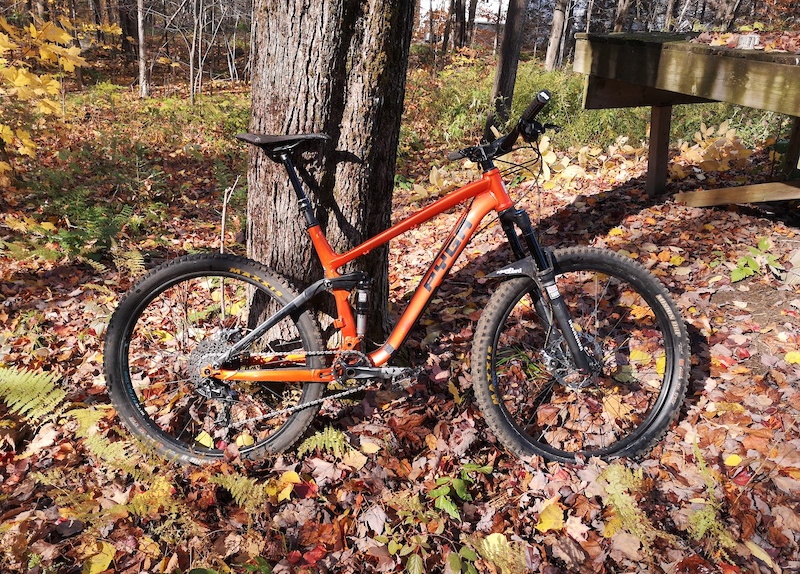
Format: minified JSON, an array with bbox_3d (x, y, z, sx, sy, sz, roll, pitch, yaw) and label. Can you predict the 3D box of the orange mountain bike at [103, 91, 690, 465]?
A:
[{"bbox_3d":[-0.014,0.041,1.927,1.855,1.106,0.760,-1,7,2],"label":"orange mountain bike"}]

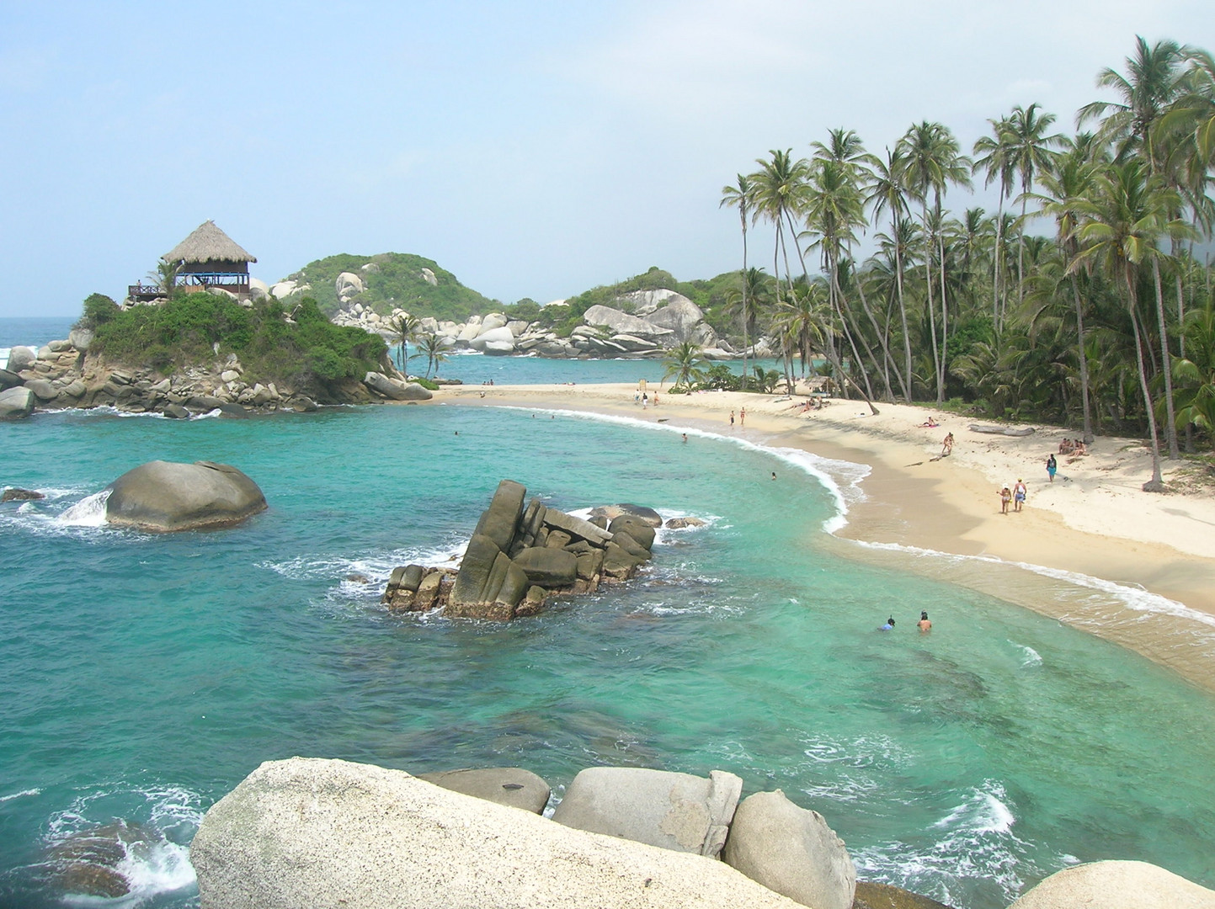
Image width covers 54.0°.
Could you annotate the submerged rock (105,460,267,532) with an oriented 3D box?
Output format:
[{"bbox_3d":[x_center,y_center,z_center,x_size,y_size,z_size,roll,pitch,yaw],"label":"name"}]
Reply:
[{"bbox_3d":[-22.950,2.048,65.011,8.600,3.300,7.800,-3,7,-19],"label":"submerged rock"}]

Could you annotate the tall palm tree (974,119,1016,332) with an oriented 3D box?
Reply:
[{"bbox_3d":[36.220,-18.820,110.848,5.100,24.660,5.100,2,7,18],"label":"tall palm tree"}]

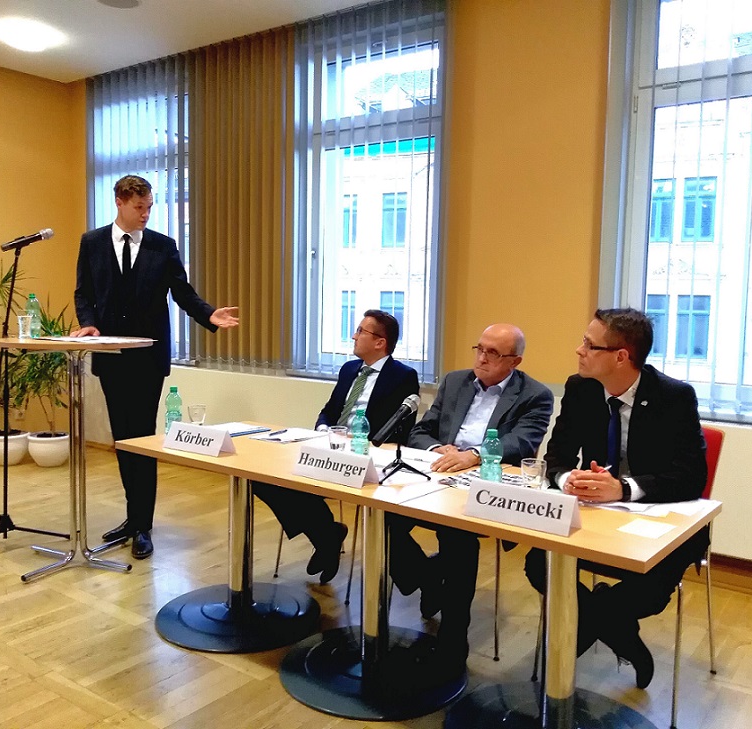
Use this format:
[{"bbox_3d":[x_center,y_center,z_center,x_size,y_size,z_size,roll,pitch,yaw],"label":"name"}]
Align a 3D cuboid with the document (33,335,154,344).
[{"bbox_3d":[-1.361,-0.124,3.586,0.460,0.008,0.320,5,7,37],"label":"document"}]

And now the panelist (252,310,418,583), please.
[{"bbox_3d":[-0.191,0.387,3.337,0.800,1.270,0.620,-3,6,-41],"label":"panelist"}]

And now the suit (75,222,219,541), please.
[{"bbox_3d":[-1.225,0.070,3.950,0.720,1.620,0.450,0,5,-10],"label":"suit"}]

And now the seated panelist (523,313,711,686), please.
[{"bbox_3d":[0.790,0.464,2.420,0.570,1.300,0.680,5,6,43],"label":"seated panelist"}]

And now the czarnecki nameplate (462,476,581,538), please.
[{"bbox_3d":[0.390,0.372,1.928,0.297,0.090,0.100,5,6,38],"label":"czarnecki nameplate"}]

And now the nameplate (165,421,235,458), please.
[{"bbox_3d":[-0.672,0.284,2.757,0.297,0.092,0.085,4,5,32],"label":"nameplate"}]

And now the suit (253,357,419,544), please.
[{"bbox_3d":[-0.185,0.402,3.346,0.760,0.900,0.600,-3,6,-41],"label":"suit"}]

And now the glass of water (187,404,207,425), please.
[{"bbox_3d":[-0.772,0.242,3.159,0.080,0.110,0.080,5,6,38],"label":"glass of water"}]

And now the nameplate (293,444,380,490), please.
[{"bbox_3d":[-0.136,0.336,2.429,0.295,0.092,0.095,5,7,35],"label":"nameplate"}]

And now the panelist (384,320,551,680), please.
[{"bbox_3d":[0.344,0.455,2.800,0.580,1.240,0.790,5,6,38],"label":"panelist"}]

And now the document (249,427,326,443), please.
[{"bbox_3d":[-0.377,0.302,3.151,0.210,0.010,0.297,3,5,26],"label":"document"}]

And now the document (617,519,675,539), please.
[{"bbox_3d":[0.731,0.438,1.962,0.107,0.004,0.145,5,7,37],"label":"document"}]

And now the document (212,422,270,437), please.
[{"bbox_3d":[-0.649,0.291,3.228,0.230,0.012,0.300,5,7,37],"label":"document"}]

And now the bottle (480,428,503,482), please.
[{"bbox_3d":[0.359,0.303,2.240,0.069,0.209,0.069,1,5,0],"label":"bottle"}]

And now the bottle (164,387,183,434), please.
[{"bbox_3d":[-0.866,0.199,3.125,0.069,0.208,0.069,1,5,0],"label":"bottle"}]

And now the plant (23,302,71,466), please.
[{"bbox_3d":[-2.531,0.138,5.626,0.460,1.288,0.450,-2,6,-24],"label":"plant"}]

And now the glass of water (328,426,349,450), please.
[{"bbox_3d":[-0.141,0.297,2.815,0.069,0.096,0.069,5,7,37],"label":"glass of water"}]

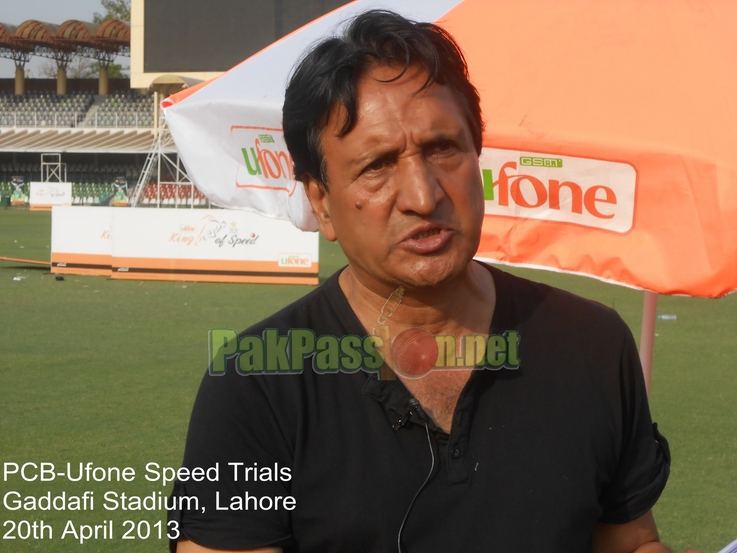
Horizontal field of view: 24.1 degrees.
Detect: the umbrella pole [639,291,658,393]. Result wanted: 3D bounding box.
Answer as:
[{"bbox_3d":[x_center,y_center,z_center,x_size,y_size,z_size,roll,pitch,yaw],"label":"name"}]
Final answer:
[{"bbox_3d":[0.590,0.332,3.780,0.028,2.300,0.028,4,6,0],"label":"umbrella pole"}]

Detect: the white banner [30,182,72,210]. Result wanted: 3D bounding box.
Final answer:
[{"bbox_3d":[-17.085,-4.298,92.900,2.440,1.524,0.060,-1,4,-36],"label":"white banner"}]

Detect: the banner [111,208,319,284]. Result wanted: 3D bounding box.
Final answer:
[{"bbox_3d":[-2.616,-0.529,29.097,3.660,1.220,0.060,2,1,14],"label":"banner"}]

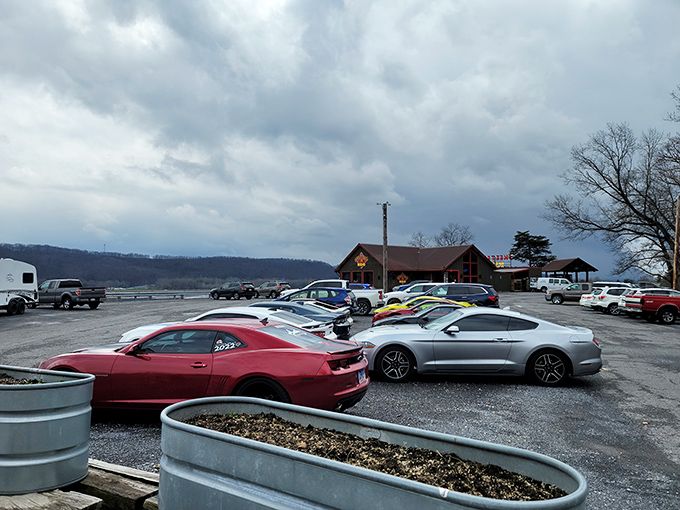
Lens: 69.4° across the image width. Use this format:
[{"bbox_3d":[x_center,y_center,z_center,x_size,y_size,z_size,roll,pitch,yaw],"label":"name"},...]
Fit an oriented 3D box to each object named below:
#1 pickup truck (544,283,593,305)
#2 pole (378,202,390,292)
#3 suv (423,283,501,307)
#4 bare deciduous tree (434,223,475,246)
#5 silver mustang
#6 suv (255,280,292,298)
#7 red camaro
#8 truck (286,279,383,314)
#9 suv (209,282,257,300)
[{"bbox_3d":[20.289,3.191,41.605,5.600,1.860,2.000,-1,-3,17],"label":"pickup truck"},{"bbox_3d":[3.866,-0.199,42.067,1.000,8.582,0.400,0,-3,0],"label":"pole"},{"bbox_3d":[6.004,2.412,26.547,5.050,1.770,1.960,0,-3,11],"label":"suv"},{"bbox_3d":[24.480,0.240,105.133,8.800,14.365,8.800,0,-3,0],"label":"bare deciduous tree"},{"bbox_3d":[2.606,1.725,9.744,4.790,1.380,1.930,0,-3,5],"label":"silver mustang"},{"bbox_3d":[-7.434,3.765,52.526,4.700,1.680,1.830,-2,-3,32],"label":"suv"},{"bbox_3d":[-2.102,1.585,7.211,4.836,1.370,1.920,-1,-3,13],"label":"red camaro"},{"bbox_3d":[-0.375,2.353,27.215,5.860,1.920,2.050,0,-3,8],"label":"truck"},{"bbox_3d":[-10.536,3.524,48.251,4.620,1.700,1.820,-1,-3,29],"label":"suv"}]

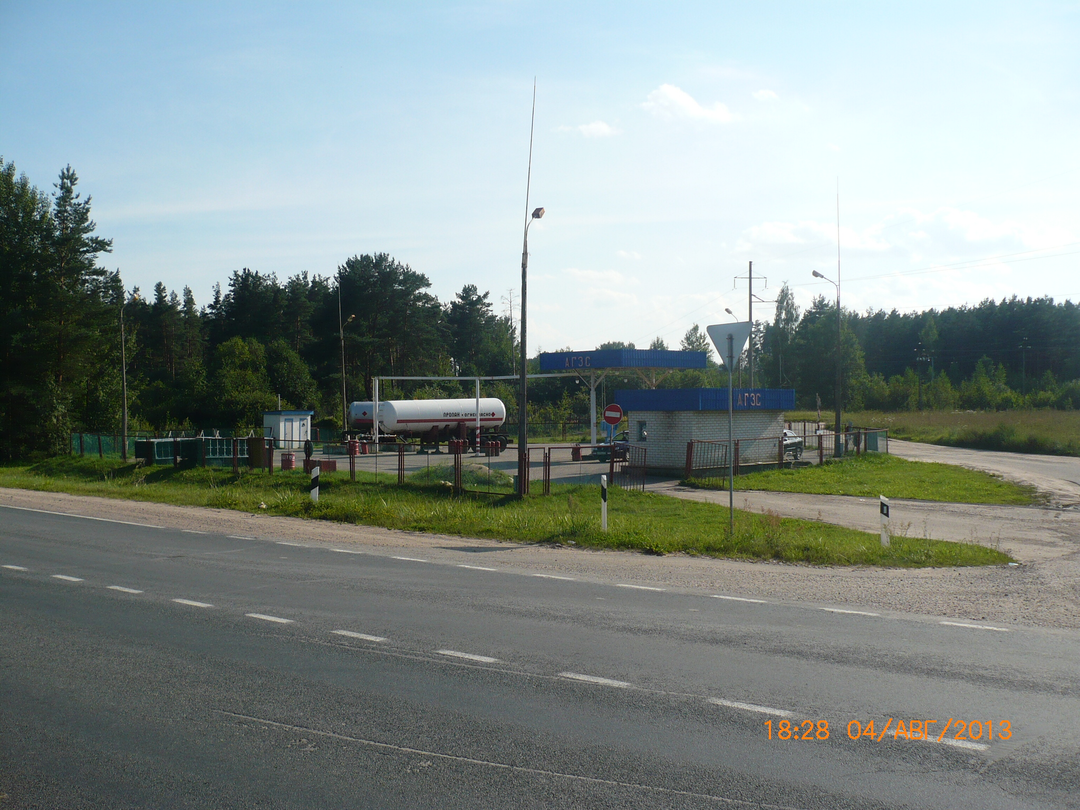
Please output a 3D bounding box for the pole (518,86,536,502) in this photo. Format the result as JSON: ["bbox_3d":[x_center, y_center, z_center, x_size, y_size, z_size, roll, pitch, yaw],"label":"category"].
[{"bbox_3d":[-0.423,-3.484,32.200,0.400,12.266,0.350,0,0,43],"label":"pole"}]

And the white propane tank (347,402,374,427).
[{"bbox_3d":[-8.771,0.680,71.972,8.000,1.800,1.800,0,0,-30],"label":"white propane tank"}]

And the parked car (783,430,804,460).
[{"bbox_3d":[10.500,1.861,50.500,1.720,1.420,4.350,0,0,38],"label":"parked car"}]

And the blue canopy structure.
[{"bbox_3d":[4.323,-2.205,55.973,5.290,0.857,7.020,0,0,43],"label":"blue canopy structure"}]

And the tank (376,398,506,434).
[{"bbox_3d":[-5.829,0.603,65.600,1.860,1.860,9.400,0,0,44],"label":"tank"}]

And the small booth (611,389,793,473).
[{"bbox_3d":[6.762,1.010,44.081,4.020,3.247,6.895,0,0,43],"label":"small booth"}]

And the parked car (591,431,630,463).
[{"bbox_3d":[4.505,1.934,52.405,1.720,1.420,4.400,0,0,43],"label":"parked car"}]

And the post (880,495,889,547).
[{"bbox_3d":[5.623,1.898,17.800,0.130,0.860,0.070,0,0,18],"label":"post"}]

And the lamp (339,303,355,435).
[{"bbox_3d":[-12.796,-2.143,72.000,1.150,9.900,0.450,0,0,37],"label":"lamp"}]

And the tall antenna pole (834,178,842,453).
[{"bbox_3d":[13.657,-4.038,50.000,0.300,12.749,0.300,0,0,43],"label":"tall antenna pole"}]

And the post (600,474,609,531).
[{"bbox_3d":[0.940,1.443,15.900,0.070,0.848,0.120,0,0,-41],"label":"post"}]

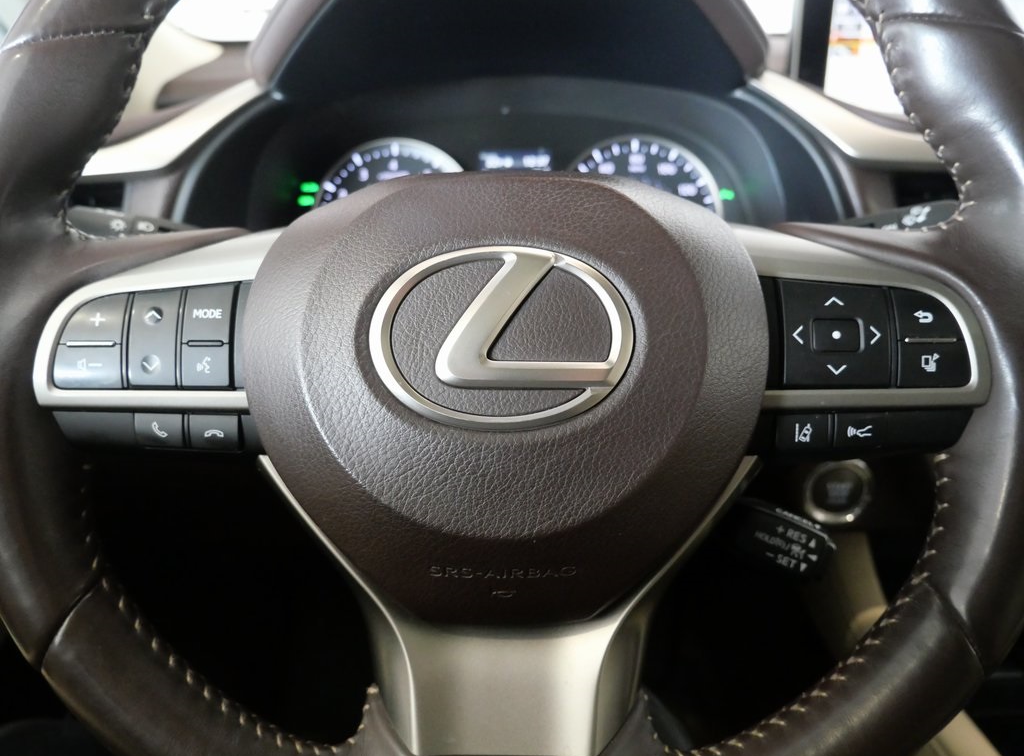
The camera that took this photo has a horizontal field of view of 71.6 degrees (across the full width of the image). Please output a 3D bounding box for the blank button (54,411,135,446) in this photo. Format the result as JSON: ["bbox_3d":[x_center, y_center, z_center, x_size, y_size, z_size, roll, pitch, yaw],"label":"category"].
[{"bbox_3d":[-0.139,0.017,0.240,0.027,0.012,0.008,0,5,-2],"label":"blank button"}]

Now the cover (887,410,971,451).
[{"bbox_3d":[0.137,0.017,0.236,0.028,0.013,0.008,0,5,4],"label":"cover"}]

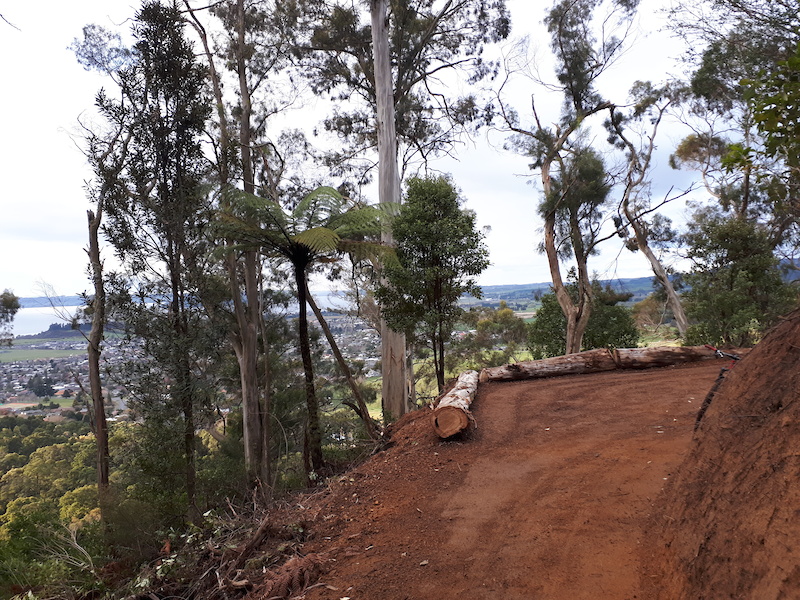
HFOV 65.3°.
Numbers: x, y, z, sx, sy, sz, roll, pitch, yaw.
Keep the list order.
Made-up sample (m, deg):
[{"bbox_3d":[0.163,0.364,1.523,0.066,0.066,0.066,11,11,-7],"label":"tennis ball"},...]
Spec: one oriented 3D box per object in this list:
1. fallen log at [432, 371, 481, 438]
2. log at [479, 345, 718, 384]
[{"bbox_3d":[0.830,1.304,8.375,0.390,0.370,3.299,-2,1,10],"label":"fallen log"},{"bbox_3d":[3.773,1.122,11.249,5.064,0.400,0.400,-2,1,-20],"label":"log"}]

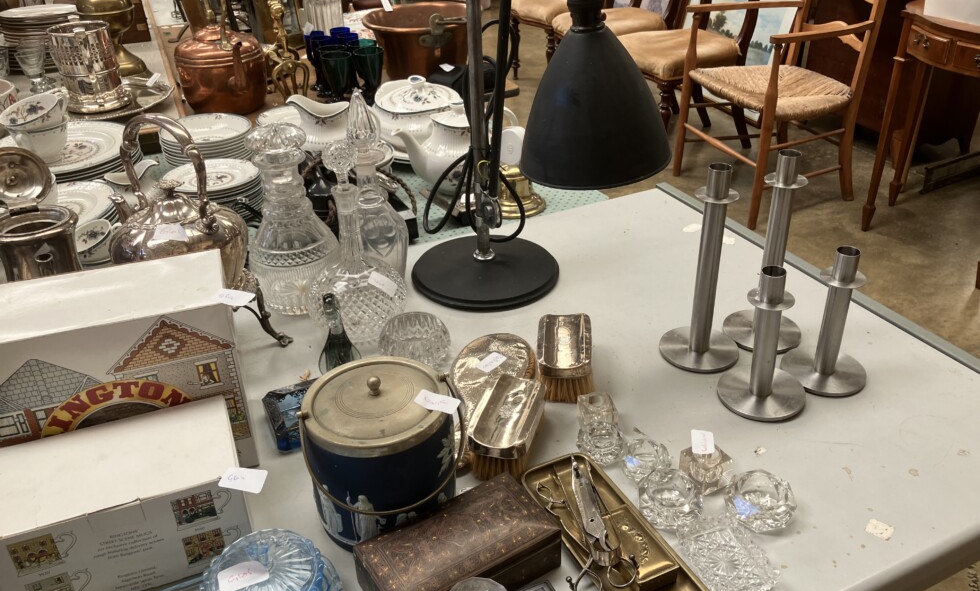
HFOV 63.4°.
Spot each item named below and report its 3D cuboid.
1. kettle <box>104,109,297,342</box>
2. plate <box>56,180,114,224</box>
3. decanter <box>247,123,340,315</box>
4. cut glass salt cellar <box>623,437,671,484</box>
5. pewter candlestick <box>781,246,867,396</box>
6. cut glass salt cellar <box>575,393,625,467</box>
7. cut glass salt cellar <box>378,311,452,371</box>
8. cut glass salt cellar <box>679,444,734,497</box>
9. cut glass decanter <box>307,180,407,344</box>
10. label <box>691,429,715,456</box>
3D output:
[{"bbox_3d":[-0.377,-0.072,0.943,0.212,0.296,0.178,15,35,26],"label":"kettle"},{"bbox_3d":[-0.719,-0.135,1.291,0.207,0.023,0.207,-1,31,1],"label":"plate"},{"bbox_3d":[-0.267,-0.105,1.044,0.121,0.242,0.121,-1,31,1],"label":"decanter"},{"bbox_3d":[0.153,0.161,0.769,0.046,0.027,0.046,-2,31,0],"label":"cut glass salt cellar"},{"bbox_3d":[0.378,0.019,0.867,0.092,0.155,0.092,-2,31,0],"label":"pewter candlestick"},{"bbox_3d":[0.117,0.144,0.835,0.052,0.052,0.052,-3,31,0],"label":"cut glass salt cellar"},{"bbox_3d":[-0.089,0.060,0.930,0.084,0.050,0.084,-2,31,0],"label":"cut glass salt cellar"},{"bbox_3d":[0.209,0.167,0.769,0.035,0.029,0.035,-16,34,-23],"label":"cut glass salt cellar"},{"bbox_3d":[-0.165,-0.048,0.958,0.118,0.212,0.118,-2,31,0],"label":"cut glass decanter"},{"bbox_3d":[0.207,0.143,0.770,0.021,0.001,0.037,3,31,9],"label":"label"}]

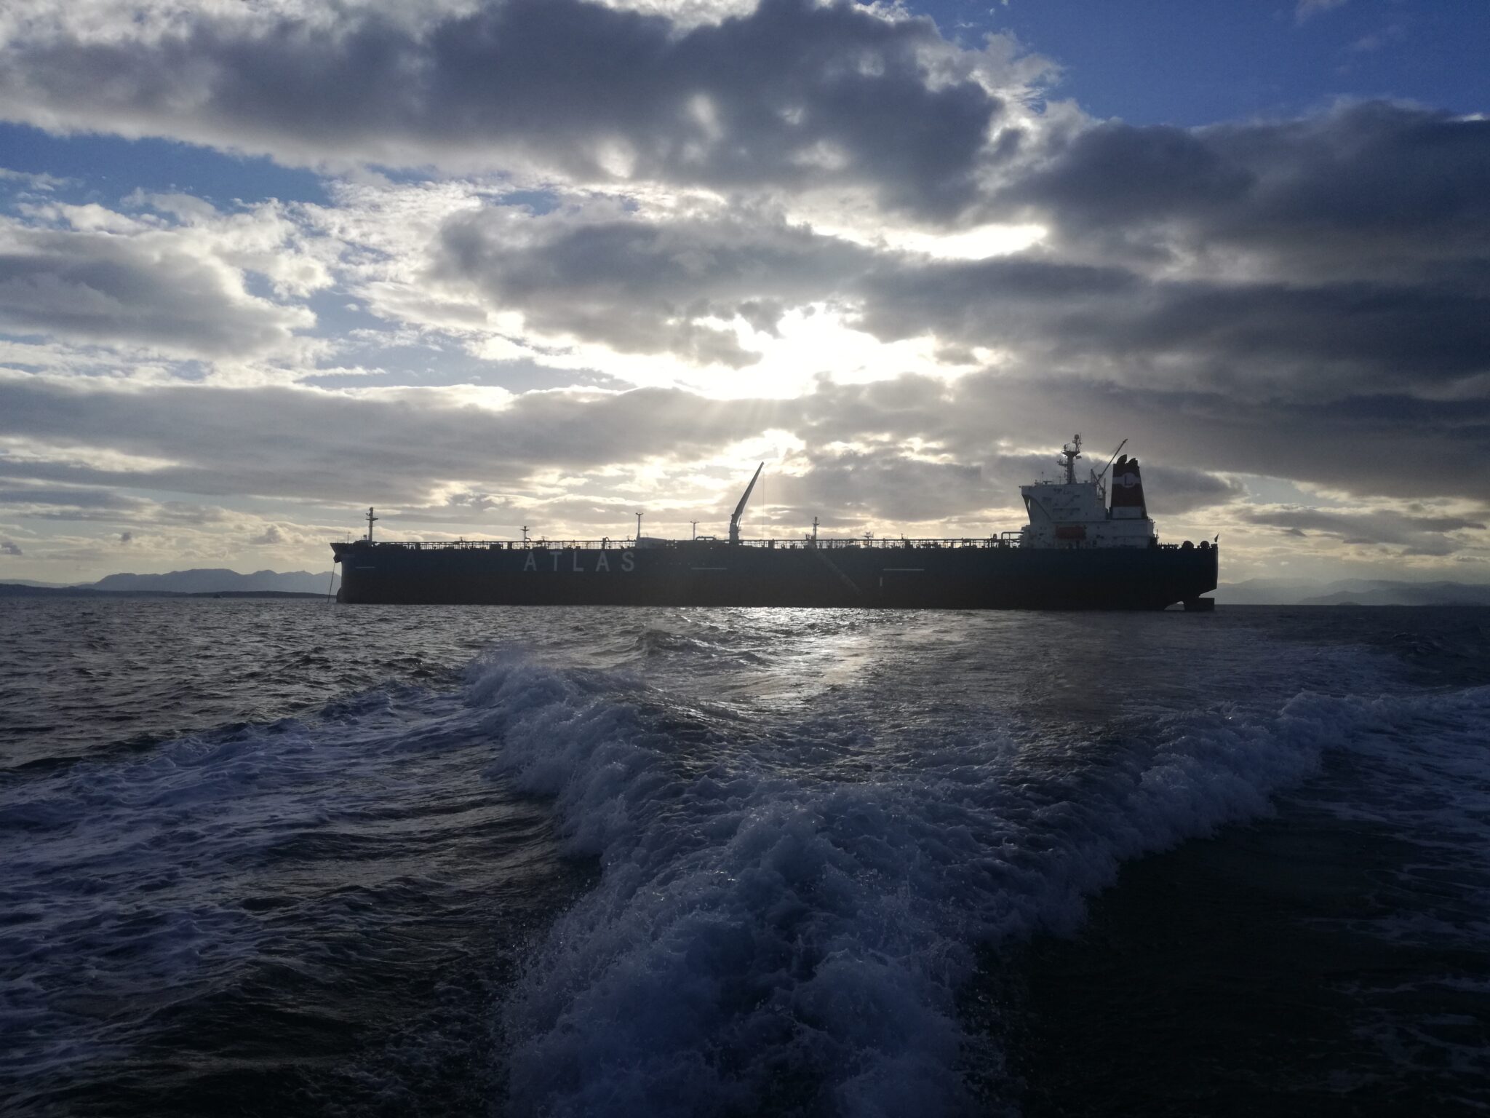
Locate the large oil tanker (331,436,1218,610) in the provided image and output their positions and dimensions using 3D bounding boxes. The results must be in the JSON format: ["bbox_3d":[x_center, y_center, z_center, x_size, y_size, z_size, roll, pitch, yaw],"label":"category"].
[{"bbox_3d":[-7.745,-6.992,306.136,245.000,43.254,43.000,0,-2,19],"label":"large oil tanker"}]

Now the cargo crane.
[{"bbox_3d":[0.607,-14.196,303.178,9.800,22.000,2.900,0,-2,19],"label":"cargo crane"}]

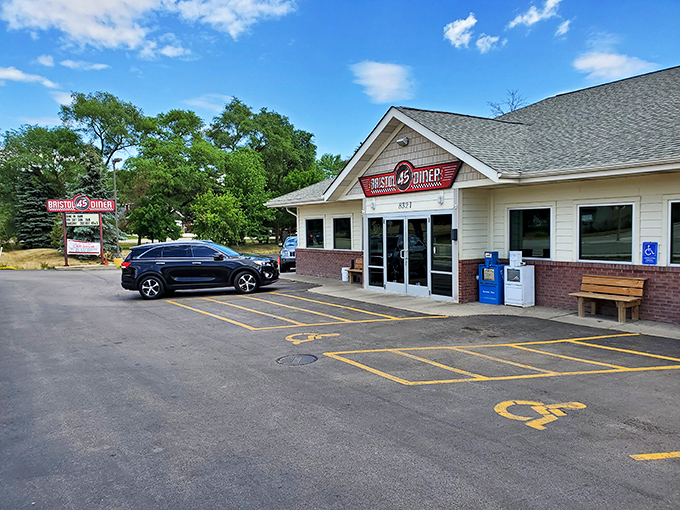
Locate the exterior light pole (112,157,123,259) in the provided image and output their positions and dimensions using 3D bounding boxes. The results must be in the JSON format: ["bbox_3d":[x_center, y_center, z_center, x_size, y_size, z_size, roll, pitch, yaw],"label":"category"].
[{"bbox_3d":[-12.815,-2.723,29.400,0.550,5.900,0.300,1,4,37],"label":"exterior light pole"}]

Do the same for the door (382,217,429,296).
[{"bbox_3d":[1.767,0.002,13.741,0.090,2.140,1.850,-3,4,-34],"label":"door"}]

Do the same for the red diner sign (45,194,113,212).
[{"bbox_3d":[-15.107,-3.017,29.800,3.550,1.040,0.300,-3,4,-31],"label":"red diner sign"}]

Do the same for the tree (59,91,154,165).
[{"bbox_3d":[-25.498,-9.235,56.475,10.000,17.420,9.800,-3,3,-25],"label":"tree"}]

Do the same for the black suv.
[{"bbox_3d":[-4.150,0.360,15.800,4.760,1.690,1.910,-1,3,-2],"label":"black suv"}]

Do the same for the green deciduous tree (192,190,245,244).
[{"bbox_3d":[-12.177,-3.535,51.167,5.300,6.120,5.300,-2,3,-13],"label":"green deciduous tree"}]

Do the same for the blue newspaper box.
[{"bbox_3d":[3.606,0.523,11.931,0.440,1.230,0.530,-3,4,-34],"label":"blue newspaper box"}]

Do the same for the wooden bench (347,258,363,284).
[{"bbox_3d":[0.775,0.570,16.336,0.660,0.770,1.220,-3,4,-34],"label":"wooden bench"}]

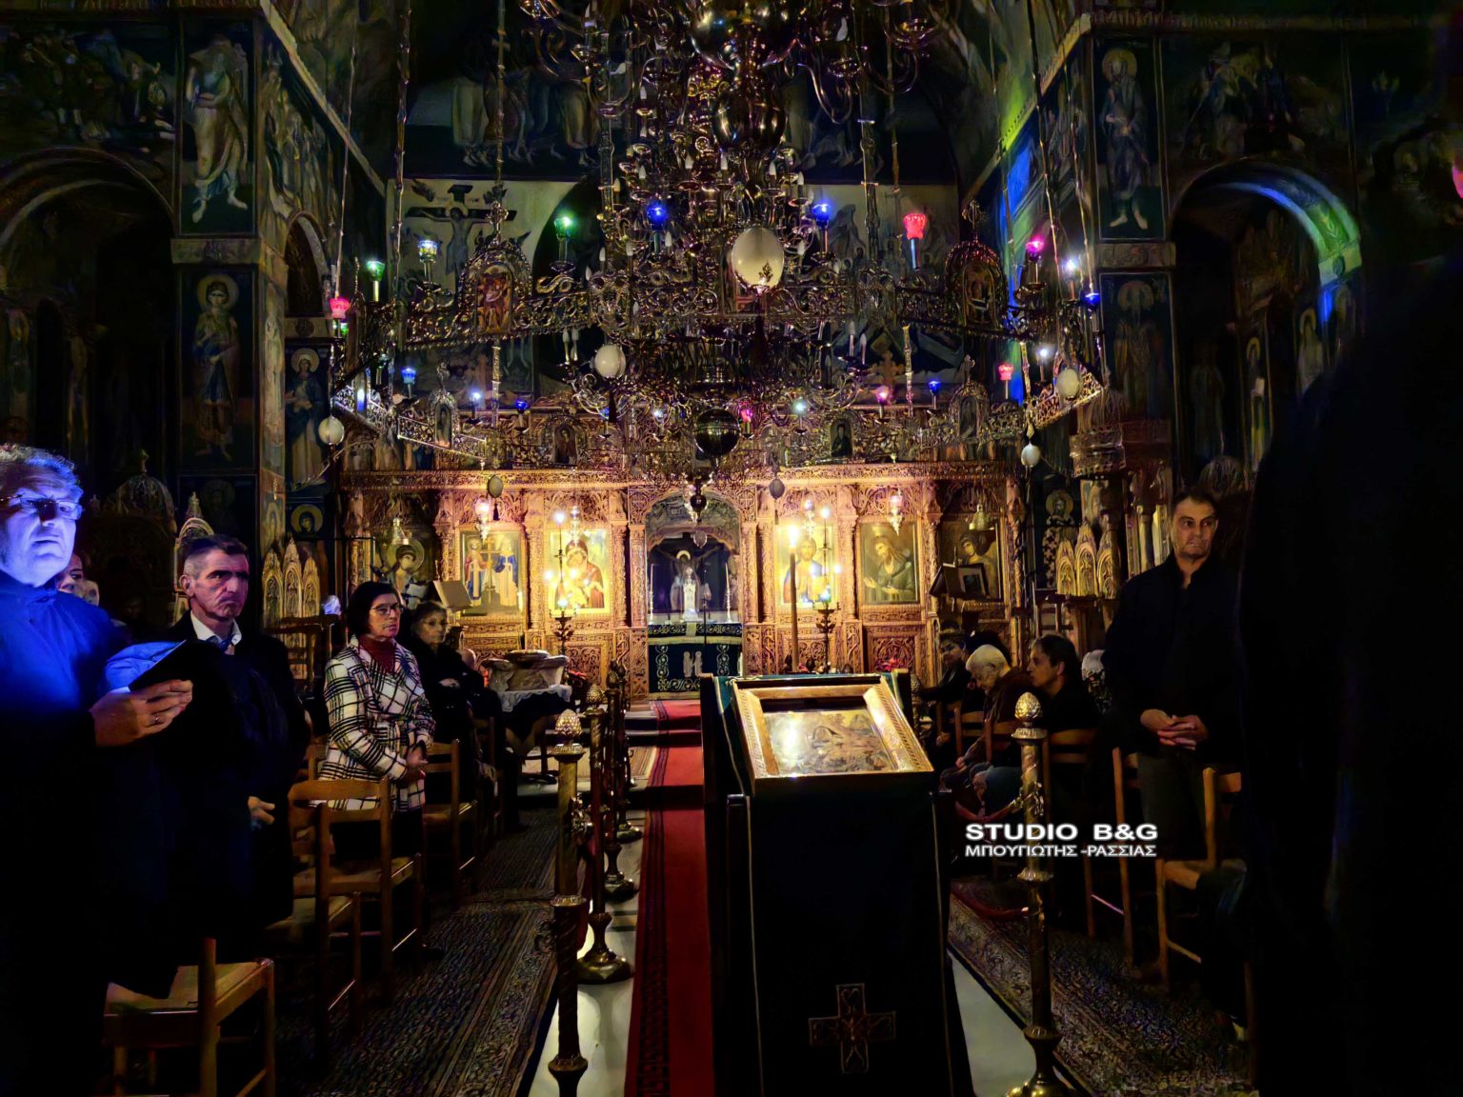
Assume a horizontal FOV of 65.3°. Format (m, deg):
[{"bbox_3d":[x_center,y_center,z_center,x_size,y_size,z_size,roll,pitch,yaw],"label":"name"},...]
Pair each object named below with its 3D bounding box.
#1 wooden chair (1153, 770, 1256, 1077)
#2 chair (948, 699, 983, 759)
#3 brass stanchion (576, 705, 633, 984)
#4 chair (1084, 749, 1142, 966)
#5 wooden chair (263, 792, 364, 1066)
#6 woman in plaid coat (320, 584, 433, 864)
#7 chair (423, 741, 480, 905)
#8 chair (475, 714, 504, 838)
[{"bbox_3d":[1.802,1.178,4.031,0.420,0.860,0.450,-1,-3,-3],"label":"wooden chair"},{"bbox_3d":[1.483,1.345,6.731,0.420,0.860,0.450,-1,-3,-3],"label":"chair"},{"bbox_3d":[-0.508,1.116,4.567,0.250,1.135,0.250,-1,-3,-4],"label":"brass stanchion"},{"bbox_3d":[1.749,1.221,4.726,0.420,0.860,0.450,-1,-3,-3],"label":"chair"},{"bbox_3d":[-1.529,1.264,3.922,0.420,0.840,0.450,-1,-3,-4],"label":"wooden chair"},{"bbox_3d":[-1.490,0.939,4.867,0.330,1.600,0.480,-3,-4,30],"label":"woman in plaid coat"},{"bbox_3d":[-1.534,1.378,5.820,0.420,0.840,0.450,-1,-3,-1],"label":"chair"},{"bbox_3d":[-1.607,1.450,7.016,0.420,0.840,0.450,-1,-3,-1],"label":"chair"}]

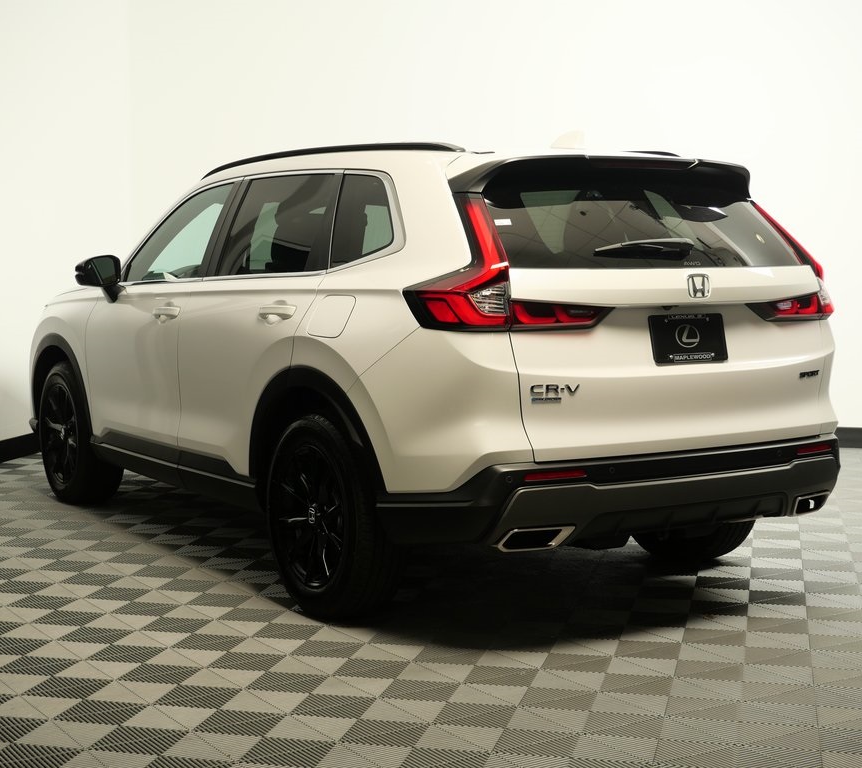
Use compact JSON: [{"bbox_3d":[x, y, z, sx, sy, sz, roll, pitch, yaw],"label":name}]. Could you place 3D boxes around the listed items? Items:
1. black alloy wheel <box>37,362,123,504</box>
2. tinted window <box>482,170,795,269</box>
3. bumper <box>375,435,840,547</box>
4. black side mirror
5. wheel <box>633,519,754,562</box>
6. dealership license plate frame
[{"bbox_3d":[-1.756,0.251,6.500,0.235,0.720,0.708,-3,6,-32],"label":"black alloy wheel"},{"bbox_3d":[0.685,-0.526,4.198,1.177,0.382,0.107,-3,-34,-32],"label":"tinted window"},{"bbox_3d":[0.721,0.323,4.218,1.795,0.290,0.456,-3,6,-30],"label":"bumper"},{"bbox_3d":[-1.439,-0.459,5.663,0.216,0.205,0.190,-3,6,-32],"label":"black side mirror"},{"bbox_3d":[1.045,0.361,5.167,0.235,0.720,0.708,-3,6,-32],"label":"wheel"},{"bbox_3d":[0.808,-0.140,4.046,0.304,0.160,0.024,-3,-6,-32],"label":"dealership license plate frame"}]

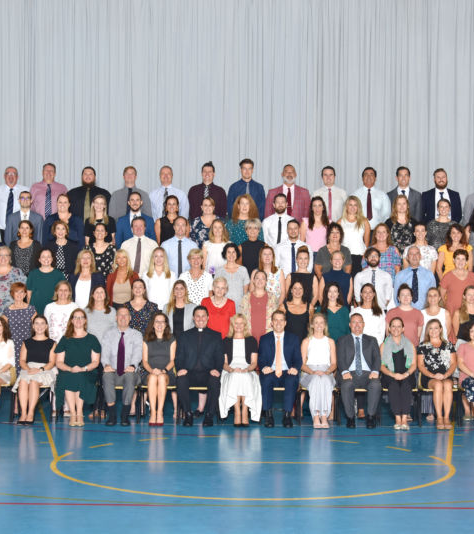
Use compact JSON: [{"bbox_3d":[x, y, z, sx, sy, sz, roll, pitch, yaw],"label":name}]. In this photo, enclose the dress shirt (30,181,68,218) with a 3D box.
[{"bbox_3d":[-2.572,-0.847,14.590,0.530,0.660,0.310,1,-2,-5],"label":"dress shirt"}]

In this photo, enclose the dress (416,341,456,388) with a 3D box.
[{"bbox_3d":[2.373,1.174,12.630,0.450,0.570,0.470,0,-2,6],"label":"dress"}]

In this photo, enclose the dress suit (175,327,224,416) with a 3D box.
[{"bbox_3d":[-0.444,1.237,12.622,0.560,1.010,0.620,1,-2,-1],"label":"dress suit"}]

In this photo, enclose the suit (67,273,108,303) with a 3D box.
[{"bbox_3d":[-1.916,0.394,13.690,0.500,0.660,0.290,1,-2,-3],"label":"suit"}]

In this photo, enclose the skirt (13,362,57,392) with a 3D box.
[{"bbox_3d":[-2.383,1.311,12.620,0.540,0.340,0.500,1,-2,1],"label":"skirt"}]

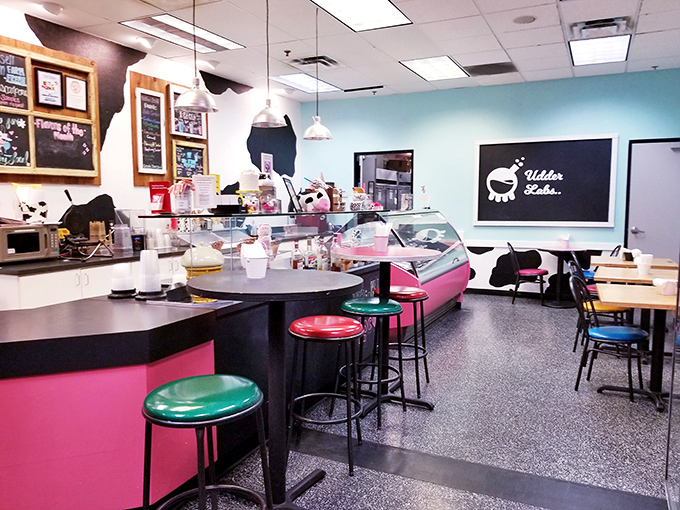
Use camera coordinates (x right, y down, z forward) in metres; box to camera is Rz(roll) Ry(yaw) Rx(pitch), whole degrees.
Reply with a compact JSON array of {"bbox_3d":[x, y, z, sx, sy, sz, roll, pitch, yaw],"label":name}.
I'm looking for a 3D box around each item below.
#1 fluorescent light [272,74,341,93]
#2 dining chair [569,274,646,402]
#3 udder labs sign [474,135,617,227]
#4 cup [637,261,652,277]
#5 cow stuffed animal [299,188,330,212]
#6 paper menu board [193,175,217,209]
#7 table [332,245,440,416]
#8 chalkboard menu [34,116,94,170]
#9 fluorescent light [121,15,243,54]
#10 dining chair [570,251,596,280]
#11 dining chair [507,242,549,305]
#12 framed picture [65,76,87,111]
[{"bbox_3d":[-0.442,-2.450,7.266,0.600,0.070,1.210,3,7,26],"label":"fluorescent light"},{"bbox_3d":[2.014,0.590,3.799,0.515,0.850,0.415,4,7,33],"label":"dining chair"},{"bbox_3d":[2.839,-1.022,7.201,1.860,1.245,0.045,3,7,26],"label":"udder labs sign"},{"bbox_3d":[2.799,0.130,4.700,0.115,0.110,0.115,3,7,26],"label":"cup"},{"bbox_3d":[-0.204,-0.442,4.144,0.220,0.190,0.205,-5,8,-43],"label":"cow stuffed animal"},{"bbox_3d":[-0.842,-0.394,3.175,0.150,0.212,0.020,-3,7,-27],"label":"paper menu board"},{"bbox_3d":[0.320,0.501,3.571,0.755,1.068,0.755,0,6,0],"label":"table"},{"bbox_3d":[-2.564,-1.023,4.792,0.030,0.445,0.590,3,7,26],"label":"chalkboard menu"},{"bbox_3d":[-1.506,-2.192,5.075,0.600,0.070,1.210,3,7,26],"label":"fluorescent light"},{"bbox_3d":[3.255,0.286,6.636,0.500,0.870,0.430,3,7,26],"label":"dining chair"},{"bbox_3d":[2.579,0.260,7.013,0.515,0.850,0.420,3,6,22],"label":"dining chair"},{"bbox_3d":[-2.648,-1.618,5.123,0.025,0.320,0.240,3,7,27],"label":"framed picture"}]

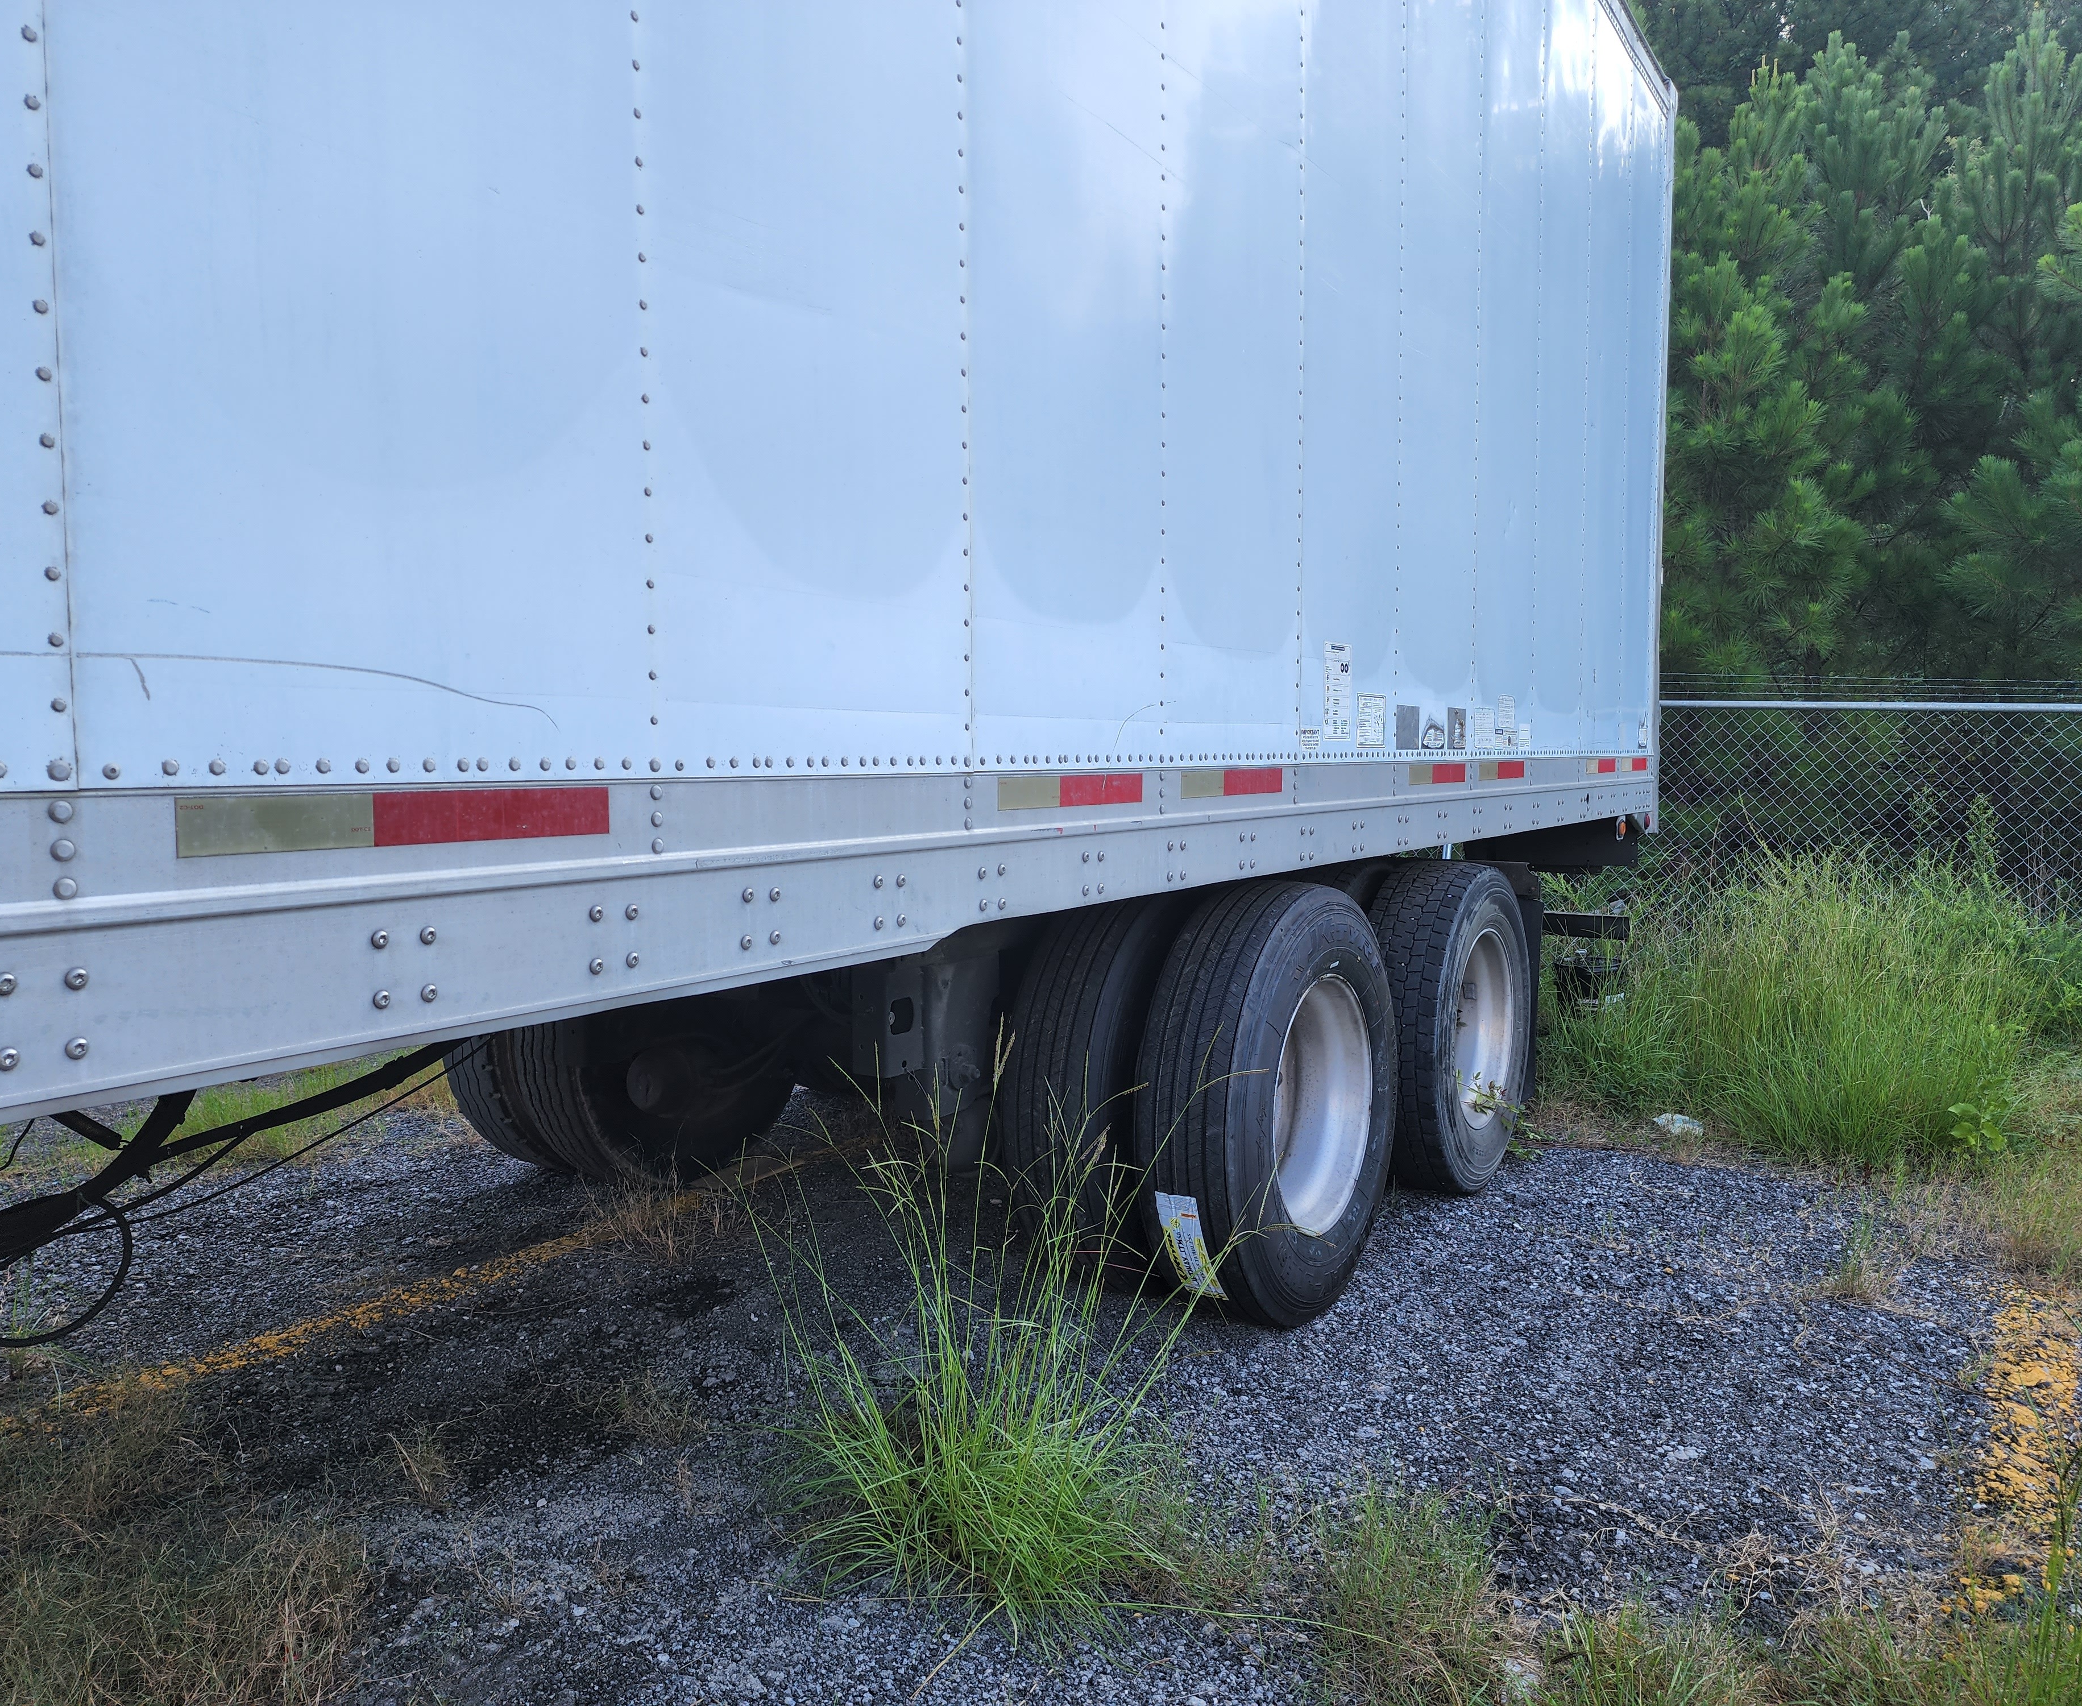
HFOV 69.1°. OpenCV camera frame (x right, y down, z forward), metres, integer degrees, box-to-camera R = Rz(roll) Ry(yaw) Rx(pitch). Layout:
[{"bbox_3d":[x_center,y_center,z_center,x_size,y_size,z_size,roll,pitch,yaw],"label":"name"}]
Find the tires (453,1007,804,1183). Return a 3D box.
[{"bbox_3d":[-1.233,0.480,4.622,0.610,0.980,0.990,1,4,32],"label":"tires"}]

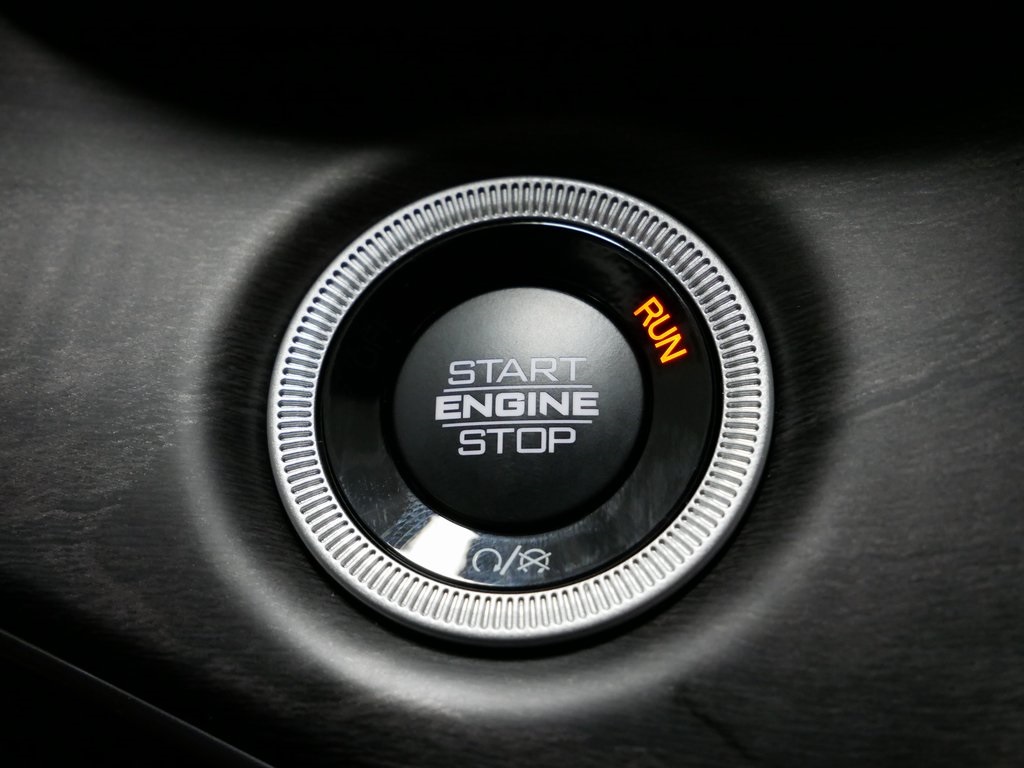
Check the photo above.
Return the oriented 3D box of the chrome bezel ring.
[{"bbox_3d":[0.001,0.002,0.159,0.047,0.006,0.047,-2,65,6],"label":"chrome bezel ring"}]

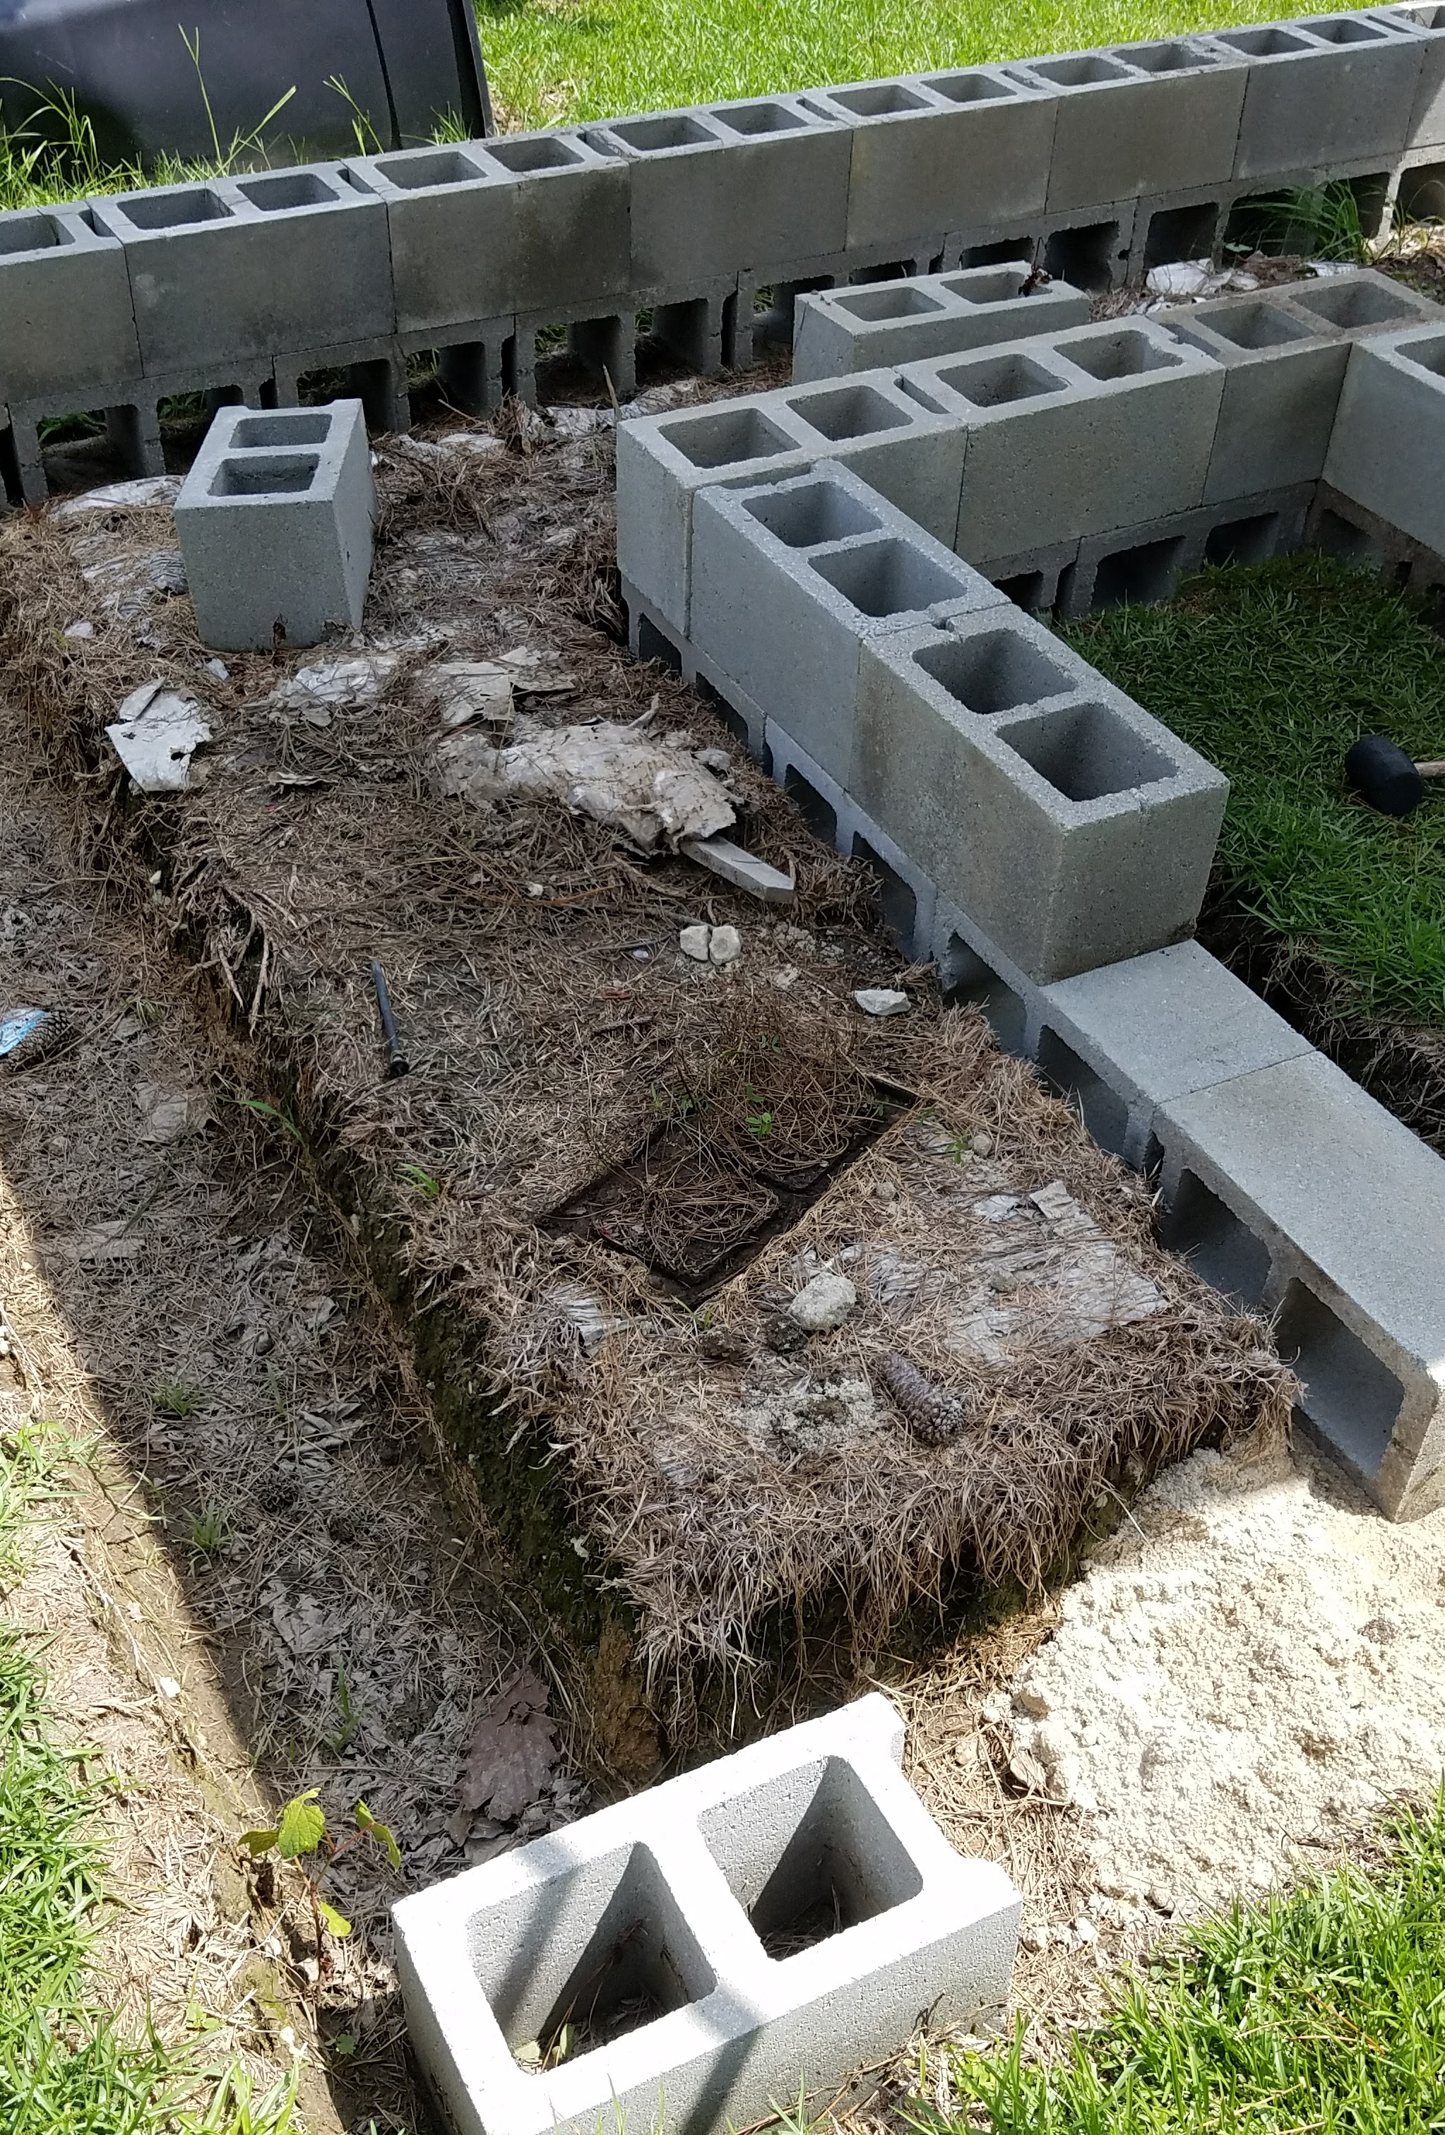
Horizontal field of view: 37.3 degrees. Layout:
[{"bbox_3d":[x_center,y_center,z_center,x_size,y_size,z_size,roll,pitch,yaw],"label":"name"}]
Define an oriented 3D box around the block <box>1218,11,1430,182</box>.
[{"bbox_3d":[1.056,-1.792,3.944,0.397,0.194,0.194,-18,44,-20],"label":"block"}]

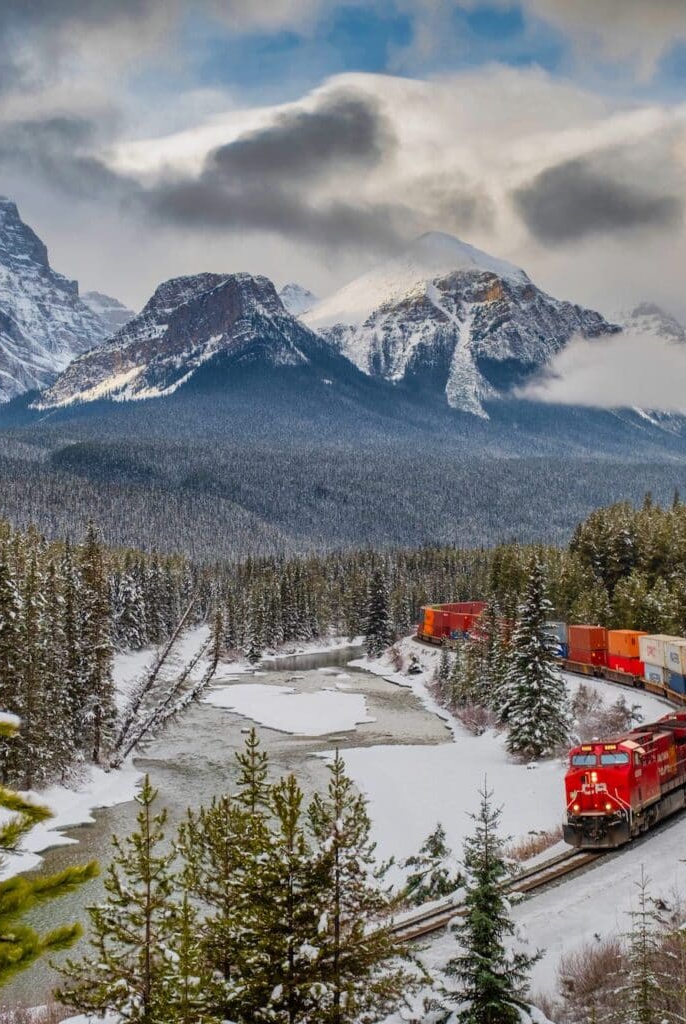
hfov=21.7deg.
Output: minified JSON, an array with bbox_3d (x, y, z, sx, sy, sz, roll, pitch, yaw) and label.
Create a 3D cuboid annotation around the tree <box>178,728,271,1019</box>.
[{"bbox_3d":[-3.544,10.890,54.000,2.900,8.600,2.900,0,-2,0],"label":"tree"}]

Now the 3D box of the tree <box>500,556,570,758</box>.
[{"bbox_3d":[14.879,11.418,138.000,5.400,15.300,5.400,0,-2,0],"label":"tree"}]

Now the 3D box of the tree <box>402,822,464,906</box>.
[{"bbox_3d":[3.541,13.863,70.500,2.450,3.450,2.400,0,-2,0],"label":"tree"}]

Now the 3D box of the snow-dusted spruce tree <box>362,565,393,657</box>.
[{"bbox_3d":[5.669,16.416,297.000,5.000,15.300,5.000,0,-2,0],"label":"snow-dusted spruce tree"}]

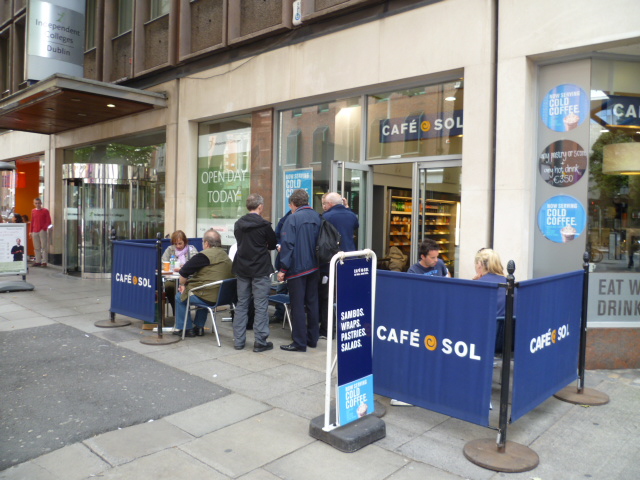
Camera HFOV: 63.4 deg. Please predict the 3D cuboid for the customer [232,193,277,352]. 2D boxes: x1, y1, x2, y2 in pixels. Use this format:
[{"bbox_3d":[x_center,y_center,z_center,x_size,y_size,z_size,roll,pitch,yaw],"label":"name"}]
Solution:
[{"bbox_3d":[-0.719,0.336,5.761,0.500,1.730,0.370,2,3,22],"label":"customer"}]

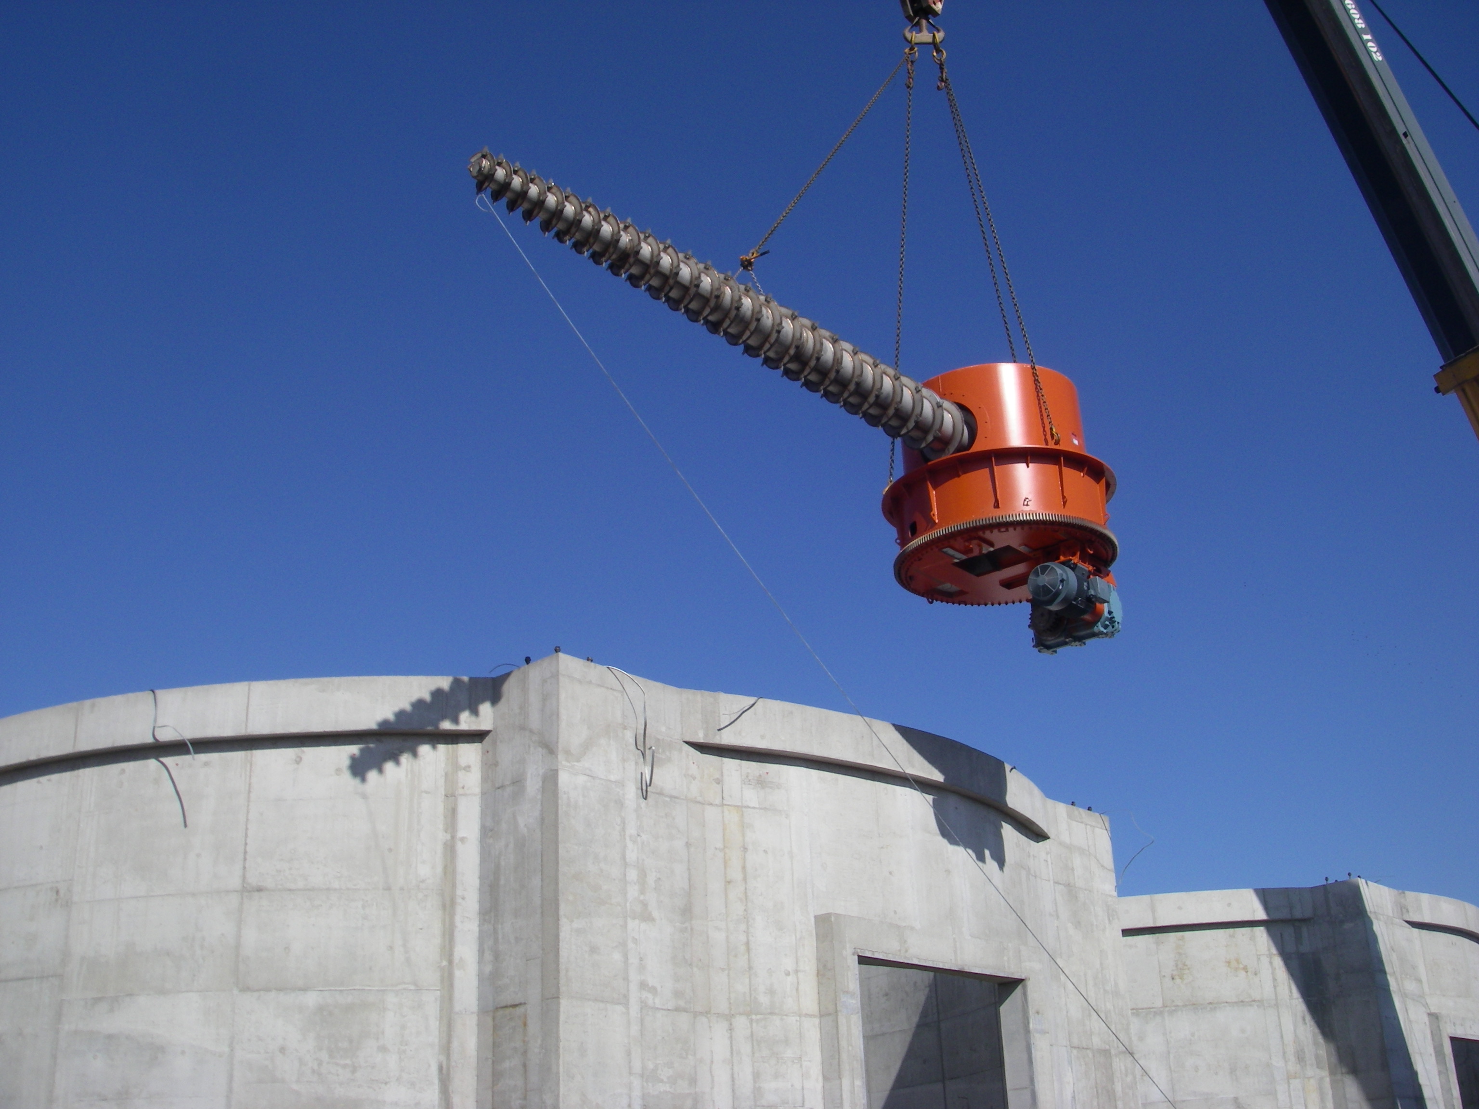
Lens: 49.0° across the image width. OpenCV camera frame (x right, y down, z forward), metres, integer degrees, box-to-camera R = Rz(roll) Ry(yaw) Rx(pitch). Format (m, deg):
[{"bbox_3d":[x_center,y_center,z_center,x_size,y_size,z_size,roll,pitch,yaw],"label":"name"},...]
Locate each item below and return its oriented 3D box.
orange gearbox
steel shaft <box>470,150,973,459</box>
[{"bbox_3d":[3.578,-0.346,22.165,3.171,3.775,3.171,-2,-22,-1],"label":"orange gearbox"},{"bbox_3d":[0.133,-2.697,18.904,0.800,0.800,8.411,-20,-28,37],"label":"steel shaft"}]

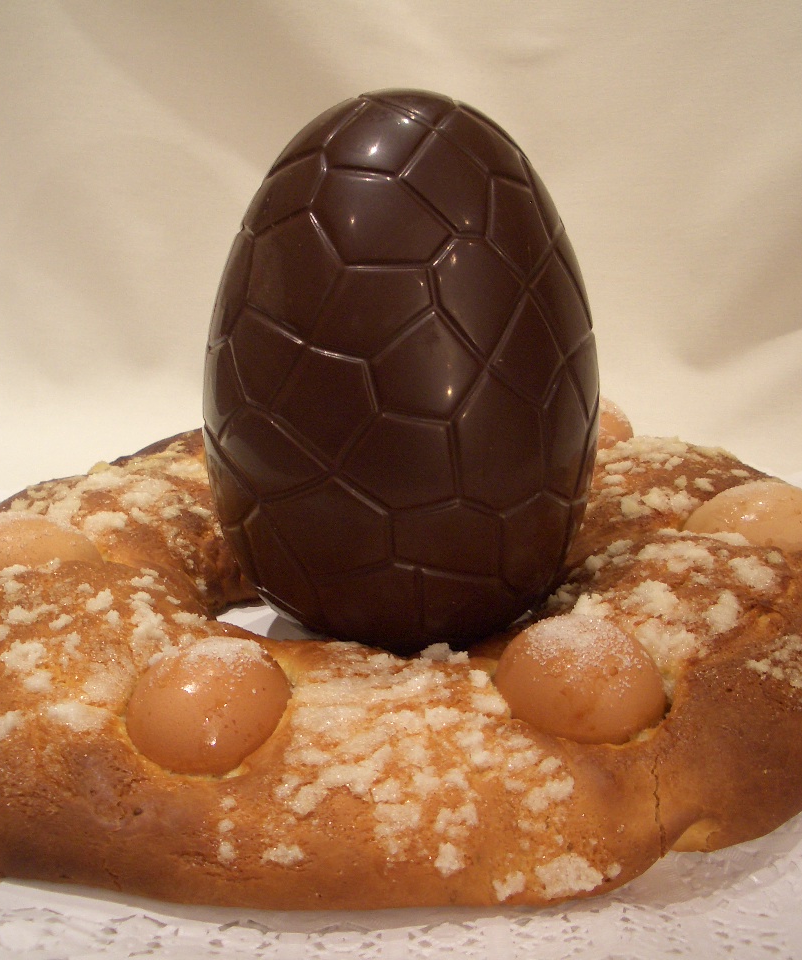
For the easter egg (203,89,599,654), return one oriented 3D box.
[{"bbox_3d":[0.001,-0.033,0.455,0.138,0.204,0.138,0,24,0],"label":"easter egg"}]

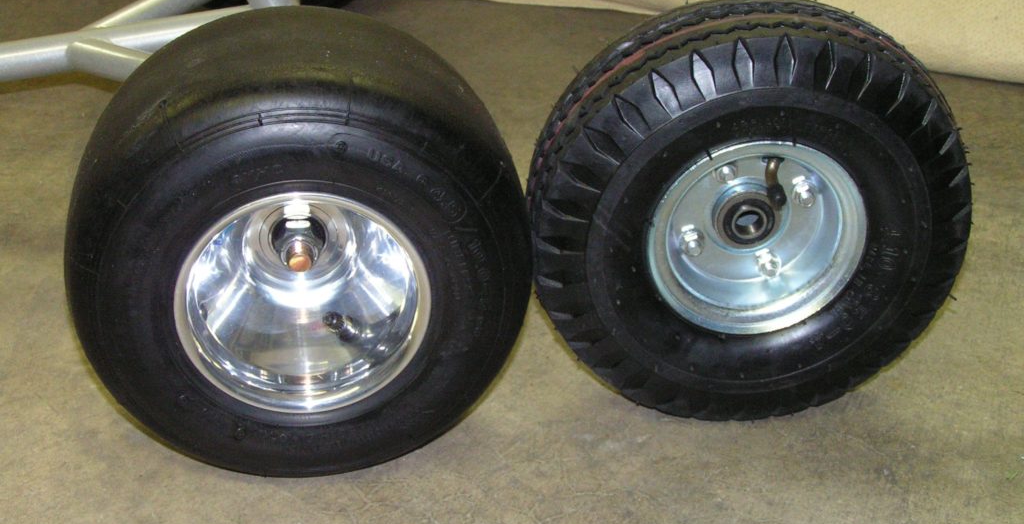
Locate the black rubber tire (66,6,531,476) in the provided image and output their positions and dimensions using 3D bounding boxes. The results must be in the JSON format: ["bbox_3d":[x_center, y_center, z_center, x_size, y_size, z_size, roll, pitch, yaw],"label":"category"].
[{"bbox_3d":[-0.122,-0.010,0.924,0.260,0.260,0.147,-4,29,-7],"label":"black rubber tire"}]

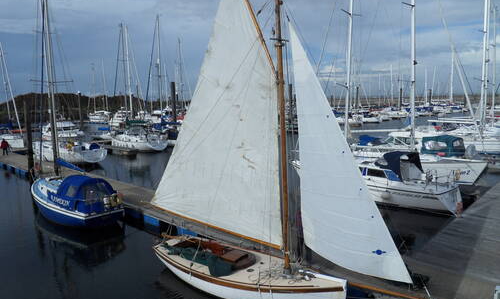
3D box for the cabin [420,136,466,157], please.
[{"bbox_3d":[15.654,-0.365,28.359,2.200,1.550,2.200,-7,10,-38],"label":"cabin"}]

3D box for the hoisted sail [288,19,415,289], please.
[{"bbox_3d":[2.532,0.017,8.920,3.200,6.500,0.600,4,9,31],"label":"hoisted sail"}]

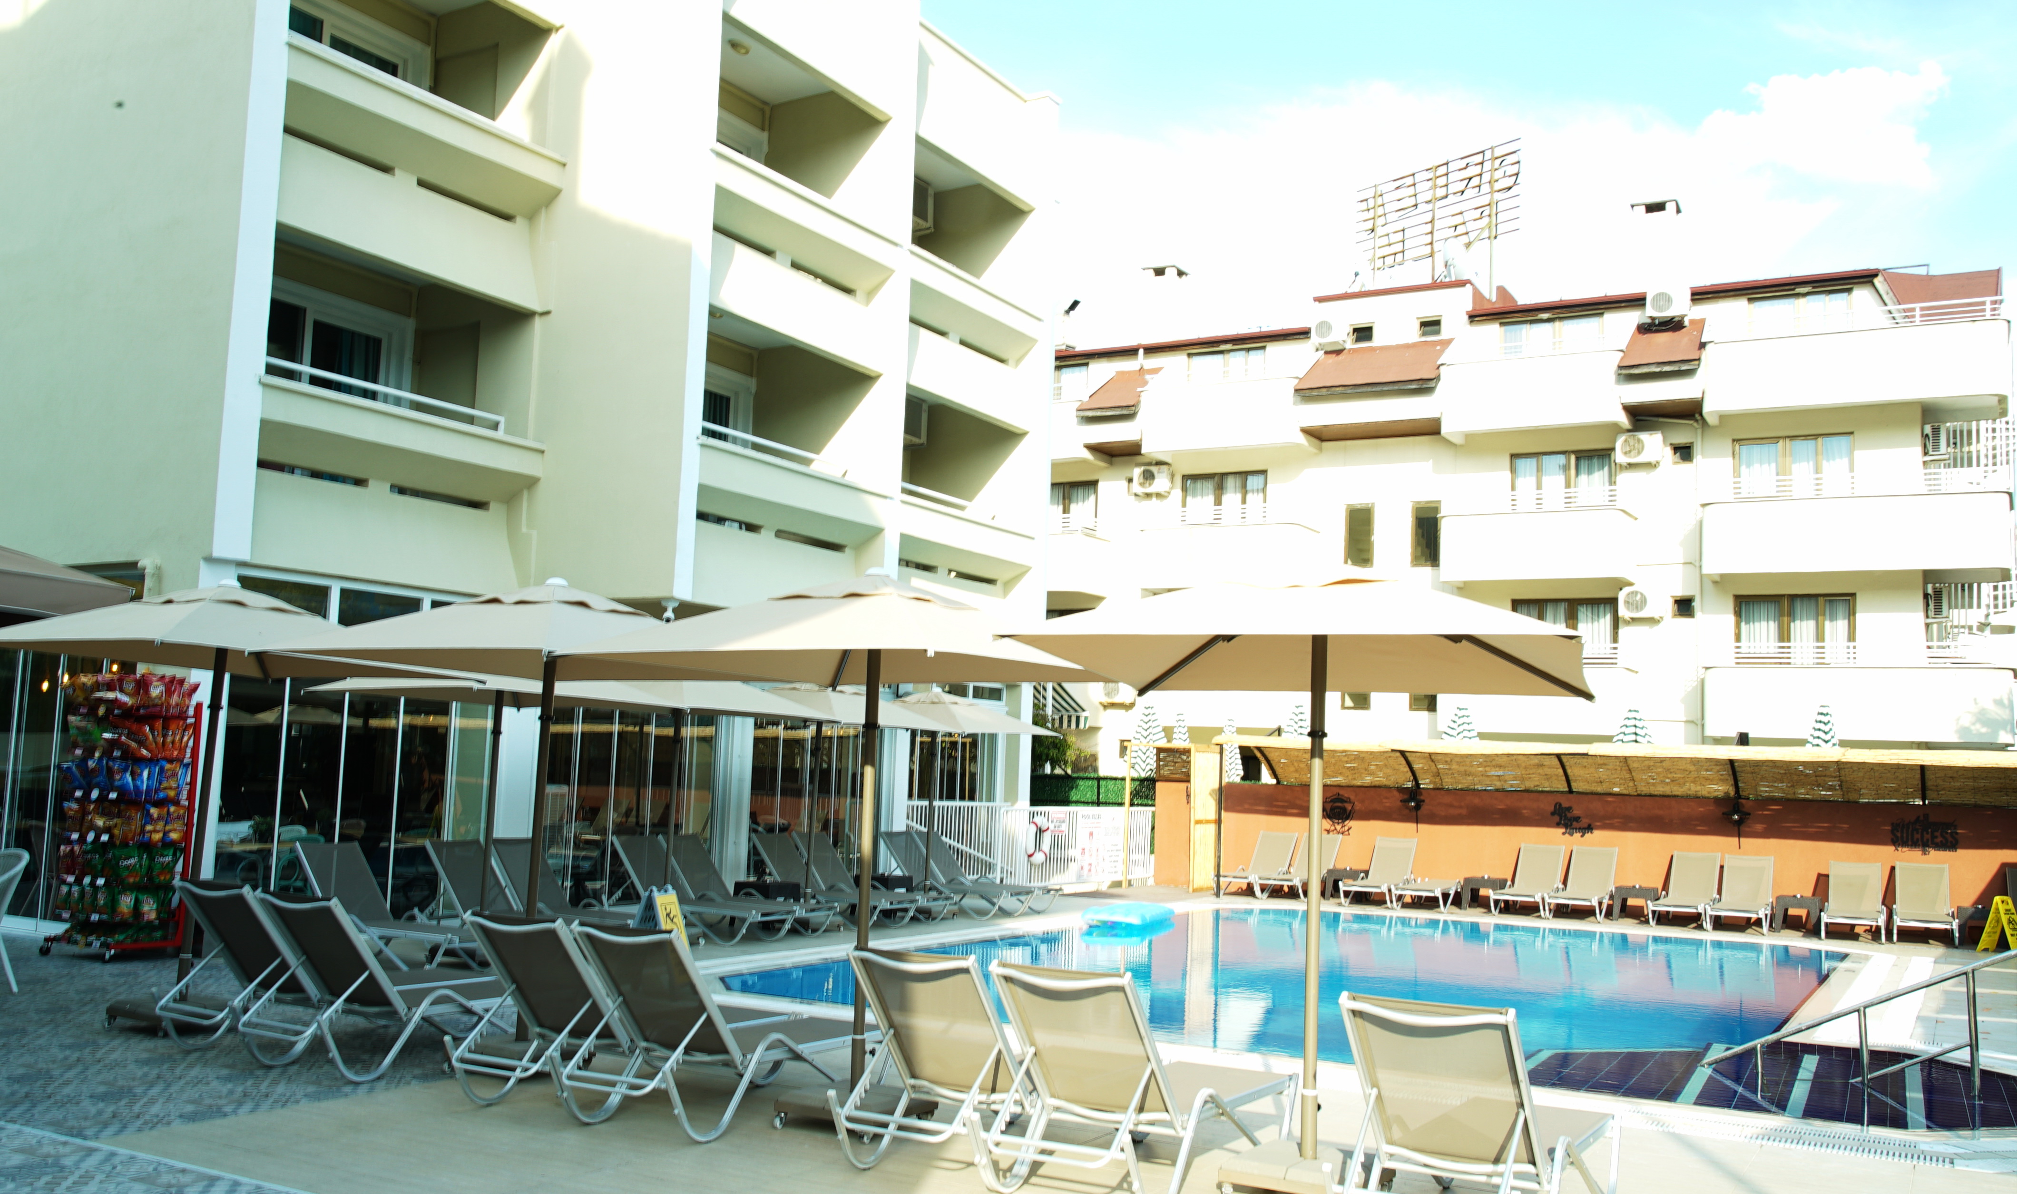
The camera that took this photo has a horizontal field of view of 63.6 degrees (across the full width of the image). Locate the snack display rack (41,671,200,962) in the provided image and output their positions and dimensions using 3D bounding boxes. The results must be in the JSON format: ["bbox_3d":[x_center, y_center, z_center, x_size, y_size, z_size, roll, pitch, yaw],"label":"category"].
[{"bbox_3d":[-6.602,1.618,12.165,0.731,2.094,0.570,-2,-7,30],"label":"snack display rack"}]

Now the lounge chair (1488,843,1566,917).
[{"bbox_3d":[6.960,3.772,21.679,0.652,0.883,1.684,-2,-7,30],"label":"lounge chair"}]

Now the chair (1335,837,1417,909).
[{"bbox_3d":[4.963,3.659,21.647,0.634,0.869,1.648,-2,-7,29],"label":"chair"}]

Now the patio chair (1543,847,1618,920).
[{"bbox_3d":[7.235,3.596,20.428,0.634,0.875,1.640,-2,-7,31],"label":"patio chair"}]

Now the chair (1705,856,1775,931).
[{"bbox_3d":[9.135,3.685,20.202,0.652,0.883,1.684,-2,-7,30],"label":"chair"}]

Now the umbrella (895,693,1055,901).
[{"bbox_3d":[-0.837,2.227,17.952,2.022,2.465,2.022,-2,-7,30],"label":"umbrella"}]

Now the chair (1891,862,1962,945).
[{"bbox_3d":[10.879,3.637,19.303,0.648,0.885,1.785,-1,-7,29],"label":"chair"}]

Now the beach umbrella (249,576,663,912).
[{"bbox_3d":[-2.548,1.206,8.759,2.090,2.500,2.090,-2,-7,29],"label":"beach umbrella"}]

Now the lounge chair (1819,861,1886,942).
[{"bbox_3d":[9.772,3.510,18.768,0.634,0.848,1.674,-2,-7,29],"label":"lounge chair"}]

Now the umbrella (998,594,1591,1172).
[{"bbox_3d":[1.249,1.129,6.620,2.090,2.450,2.090,-1,-7,22],"label":"umbrella"}]

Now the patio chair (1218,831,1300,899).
[{"bbox_3d":[3.436,3.691,22.444,0.634,0.879,1.635,-2,-7,31],"label":"patio chair"}]

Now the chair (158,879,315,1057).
[{"bbox_3d":[-3.721,2.010,9.036,0.652,0.883,1.684,-1,-7,28],"label":"chair"}]

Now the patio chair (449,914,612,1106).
[{"bbox_3d":[-1.789,1.909,7.750,0.634,0.866,1.651,-1,-7,28],"label":"patio chair"}]

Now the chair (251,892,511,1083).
[{"bbox_3d":[-3.077,1.962,8.518,0.648,0.885,1.785,-1,-7,29],"label":"chair"}]

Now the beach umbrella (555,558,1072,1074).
[{"bbox_3d":[-0.661,1.094,7.491,2.022,2.465,2.022,-2,-7,30],"label":"beach umbrella"}]

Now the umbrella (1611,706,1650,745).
[{"bbox_3d":[8.843,2.837,23.036,0.720,2.500,0.720,-2,-7,30],"label":"umbrella"}]

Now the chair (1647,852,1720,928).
[{"bbox_3d":[8.556,3.681,20.477,0.648,0.885,1.785,-2,-7,31],"label":"chair"}]

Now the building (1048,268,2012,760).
[{"bbox_3d":[9.606,-0.006,36.455,21.500,11.800,11.000,-1,-7,28],"label":"building"}]

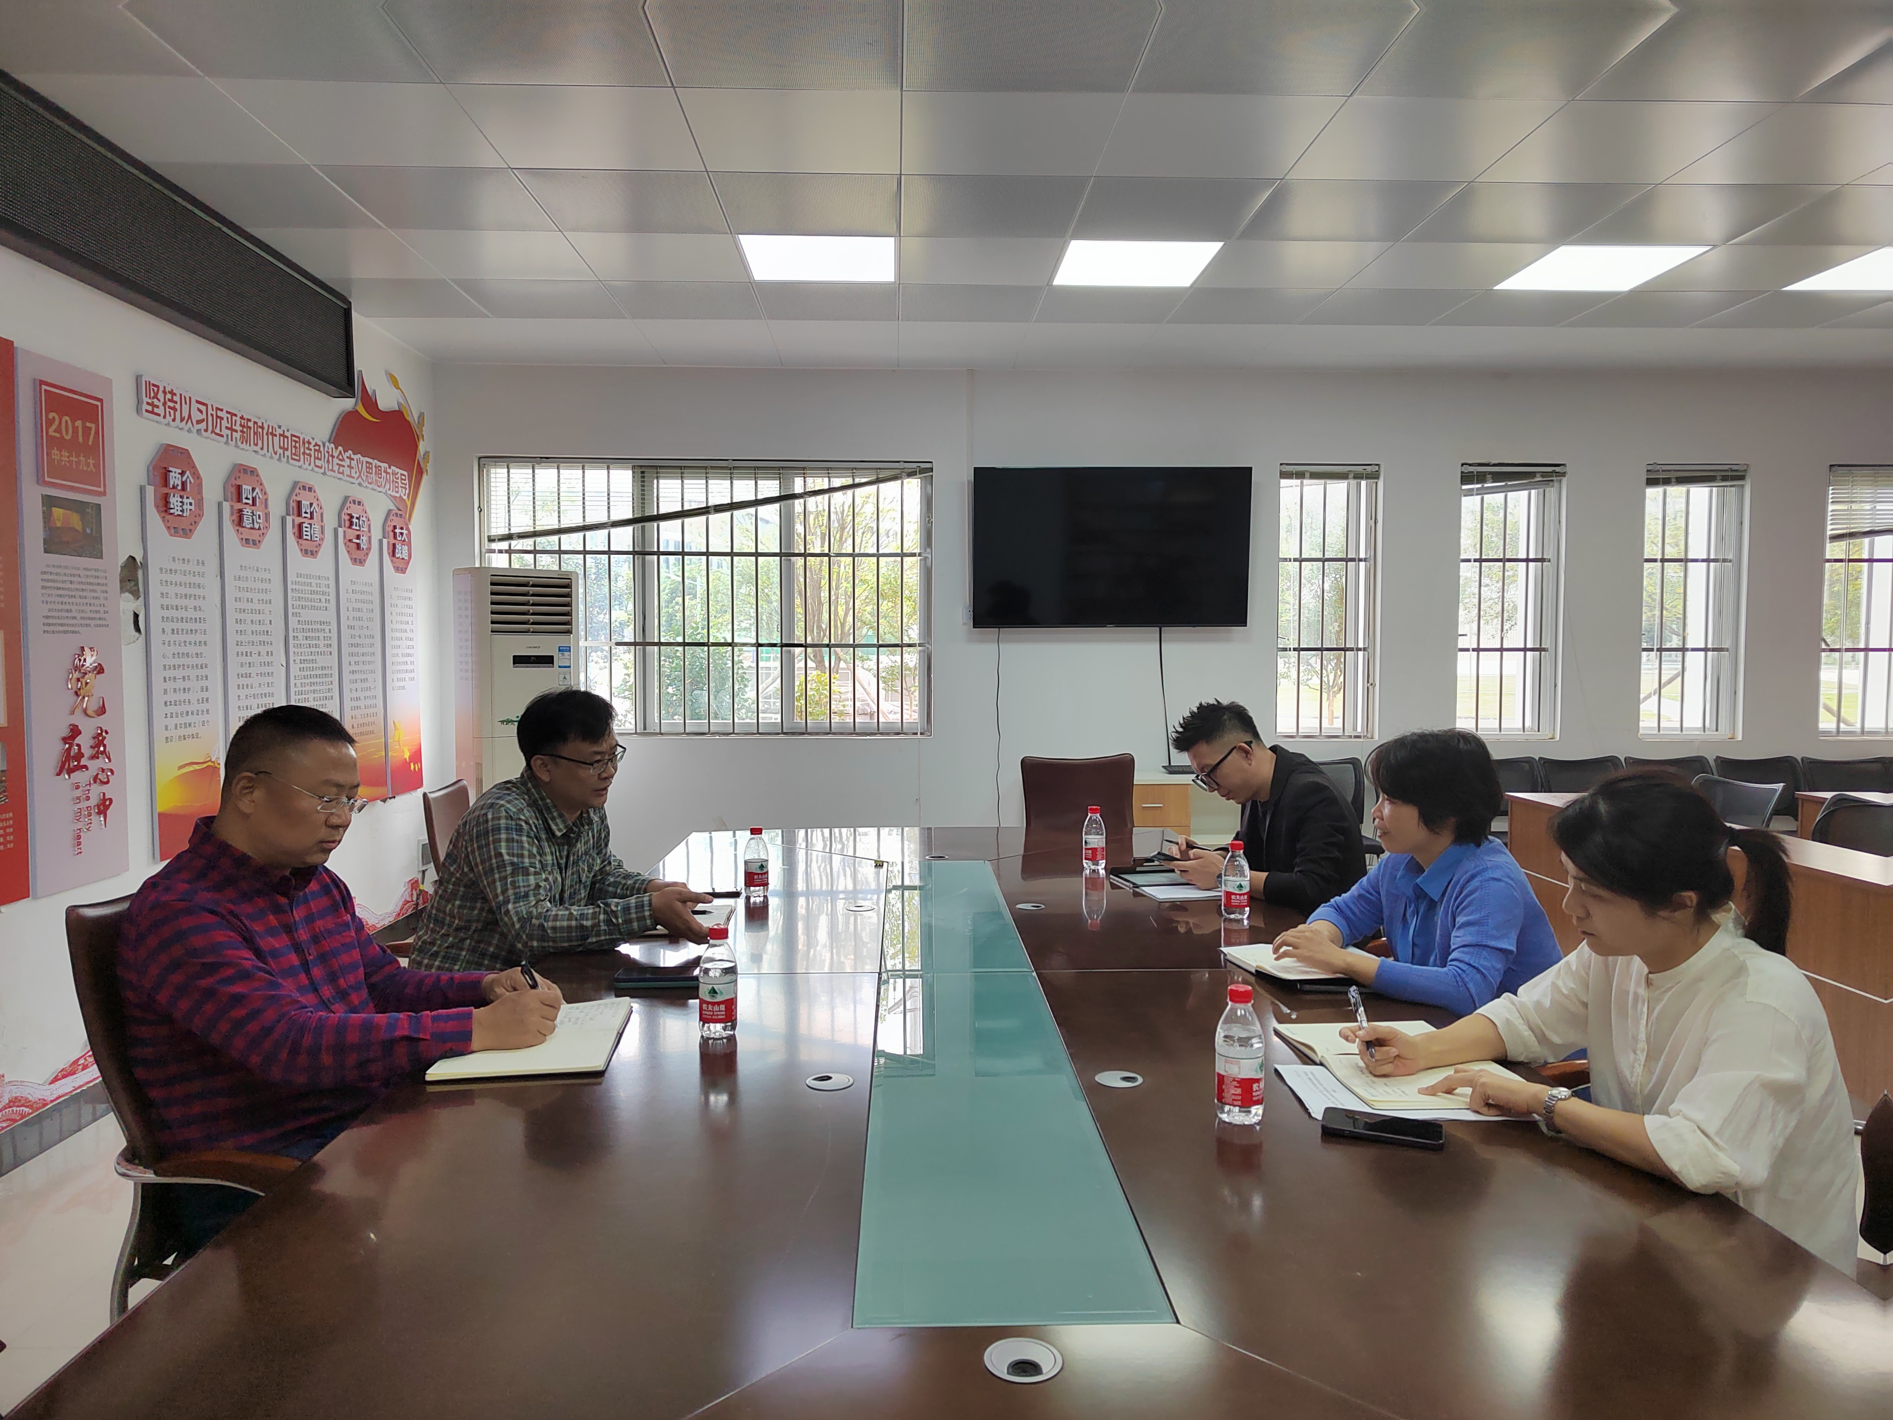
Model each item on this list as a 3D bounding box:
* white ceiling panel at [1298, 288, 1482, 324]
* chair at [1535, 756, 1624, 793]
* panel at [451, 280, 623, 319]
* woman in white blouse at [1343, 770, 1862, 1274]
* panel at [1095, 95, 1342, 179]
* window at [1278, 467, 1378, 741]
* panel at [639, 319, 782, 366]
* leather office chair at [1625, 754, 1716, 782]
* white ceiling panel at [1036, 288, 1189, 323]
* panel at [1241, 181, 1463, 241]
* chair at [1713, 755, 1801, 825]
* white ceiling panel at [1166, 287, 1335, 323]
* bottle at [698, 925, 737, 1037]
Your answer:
[{"bbox_3d":[1.908,-1.755,5.476,0.600,0.025,0.600,0,3,-2],"label":"white ceiling panel"},{"bbox_3d":[3.333,0.676,6.407,0.470,0.830,0.580,0,3,-2],"label":"chair"},{"bbox_3d":[-1.643,-1.702,5.193,0.585,0.030,0.585,0,3,-2],"label":"panel"},{"bbox_3d":[0.896,0.707,1.789,0.640,1.230,0.550,-1,3,-10],"label":"woman in white blouse"},{"bbox_3d":[0.762,-1.632,3.581,0.590,0.030,0.590,0,3,-2],"label":"panel"},{"bbox_3d":[2.025,-0.578,6.730,0.552,1.438,0.140,0,3,-2],"label":"window"},{"bbox_3d":[-1.121,-1.765,6.040,0.595,0.030,0.870,0,3,-2],"label":"panel"},{"bbox_3d":[3.630,0.649,6.080,0.480,0.860,0.560,0,3,-2],"label":"leather office chair"},{"bbox_3d":[0.709,-1.753,5.436,0.600,0.025,0.600,0,3,-2],"label":"white ceiling panel"},{"bbox_3d":[1.346,-1.688,4.260,0.600,0.020,0.600,0,3,-2],"label":"panel"},{"bbox_3d":[4.050,0.648,6.090,0.480,0.860,0.560,0,3,-2],"label":"chair"},{"bbox_3d":[1.271,-1.708,5.293,0.585,0.030,0.585,0,3,-2],"label":"white ceiling panel"},{"bbox_3d":[-0.375,0.442,2.076,0.065,0.190,0.065,0,3,-2],"label":"bottle"}]

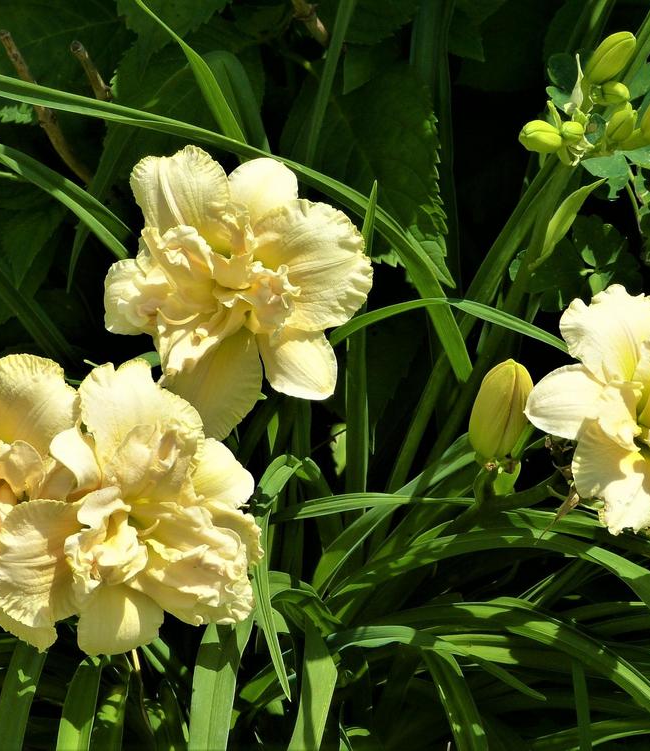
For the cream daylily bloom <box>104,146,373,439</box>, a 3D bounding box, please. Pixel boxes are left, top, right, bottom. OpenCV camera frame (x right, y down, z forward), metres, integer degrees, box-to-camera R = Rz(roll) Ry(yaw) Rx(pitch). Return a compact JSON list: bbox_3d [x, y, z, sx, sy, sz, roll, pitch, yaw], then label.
[{"bbox_3d":[-0.043,-0.041,1.690,0.132,0.080,0.140,-1,74,-1],"label":"cream daylily bloom"}]

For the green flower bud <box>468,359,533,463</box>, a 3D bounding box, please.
[{"bbox_3d":[0.084,0.018,1.650,0.030,0.054,0.030,13,21,0],"label":"green flower bud"}]

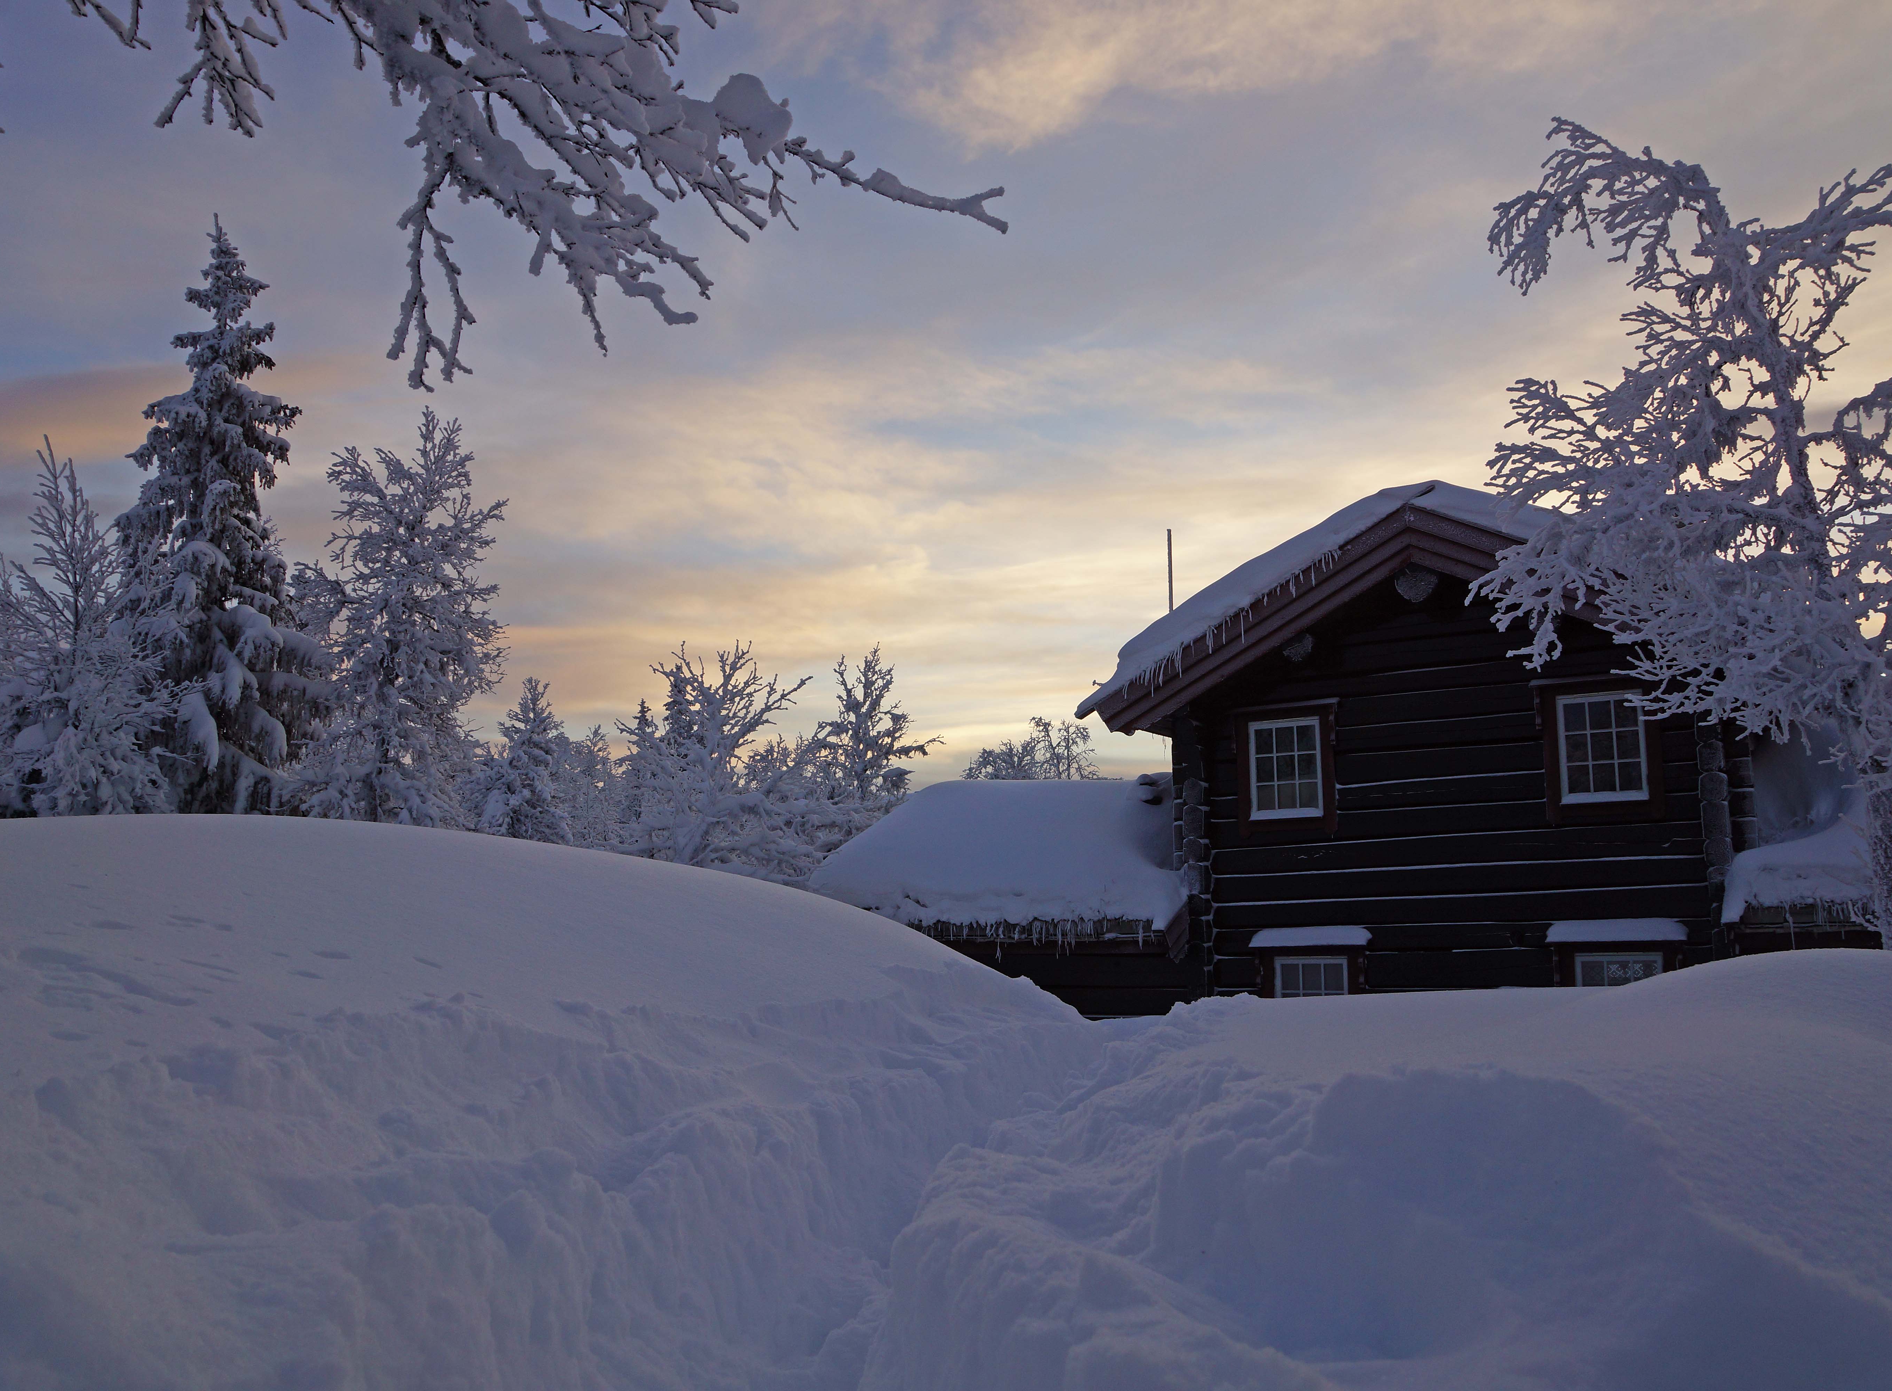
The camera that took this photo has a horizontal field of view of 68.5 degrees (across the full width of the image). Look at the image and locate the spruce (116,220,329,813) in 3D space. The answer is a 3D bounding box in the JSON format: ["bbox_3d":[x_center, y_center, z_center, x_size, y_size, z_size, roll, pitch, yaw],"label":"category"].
[{"bbox_3d":[-8.660,-1.710,16.478,2.402,8.422,2.402,6,-13,-28],"label":"spruce"}]

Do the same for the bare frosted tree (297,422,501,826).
[{"bbox_3d":[-7.033,-0.256,17.763,2.700,7.270,2.700,6,-13,-22],"label":"bare frosted tree"}]

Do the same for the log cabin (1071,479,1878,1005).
[{"bbox_3d":[5.590,1.676,14.528,6.477,5.985,6.517,-6,-13,26],"label":"log cabin"}]

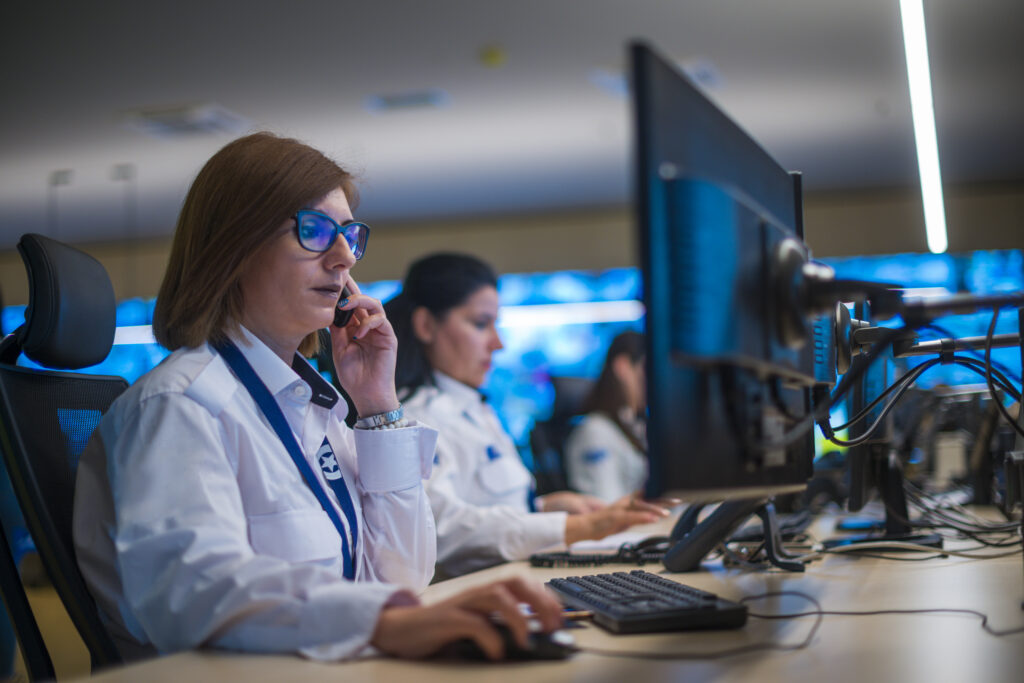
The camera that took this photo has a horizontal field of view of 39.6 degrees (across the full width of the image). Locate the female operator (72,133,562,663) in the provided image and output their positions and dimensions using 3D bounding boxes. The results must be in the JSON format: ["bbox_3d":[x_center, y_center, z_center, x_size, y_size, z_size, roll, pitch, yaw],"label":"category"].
[{"bbox_3d":[-0.133,0.402,1.561,0.640,1.300,0.620,-3,-5,18],"label":"female operator"}]

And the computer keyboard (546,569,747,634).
[{"bbox_3d":[0.144,0.303,1.696,0.142,0.033,0.447,0,-5,-9],"label":"computer keyboard"}]

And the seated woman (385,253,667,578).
[{"bbox_3d":[0.043,0.484,2.577,0.620,1.290,0.550,-2,-5,16],"label":"seated woman"}]

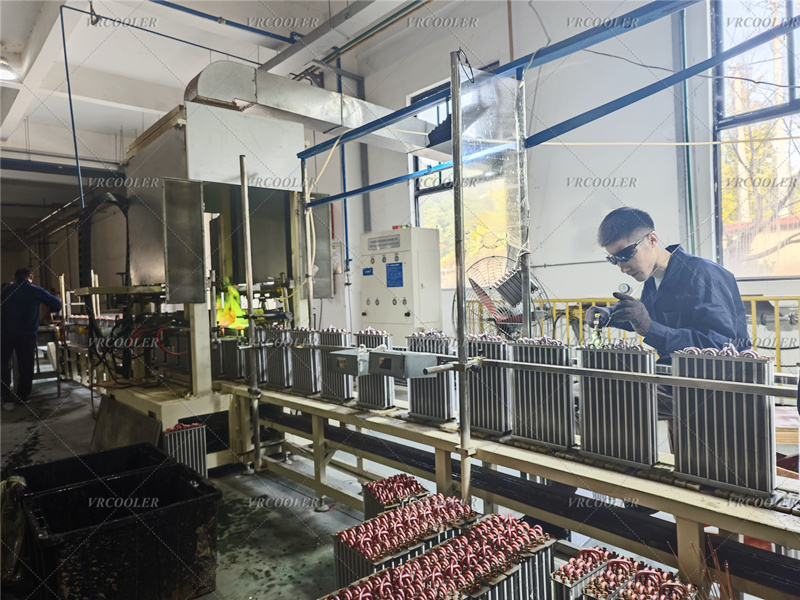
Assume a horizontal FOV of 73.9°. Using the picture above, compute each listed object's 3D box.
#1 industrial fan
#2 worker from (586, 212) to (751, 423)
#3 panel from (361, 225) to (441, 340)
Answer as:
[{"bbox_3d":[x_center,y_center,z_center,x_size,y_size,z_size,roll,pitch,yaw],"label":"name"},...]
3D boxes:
[{"bbox_3d":[0.660,0.421,3.087,0.500,1.349,0.760,-3,1,-41],"label":"industrial fan"},{"bbox_3d":[1.025,0.373,2.075,0.720,1.450,0.530,-3,1,-27],"label":"worker"},{"bbox_3d":[0.023,0.130,6.426,0.435,1.872,0.912,-3,1,-42],"label":"panel"}]

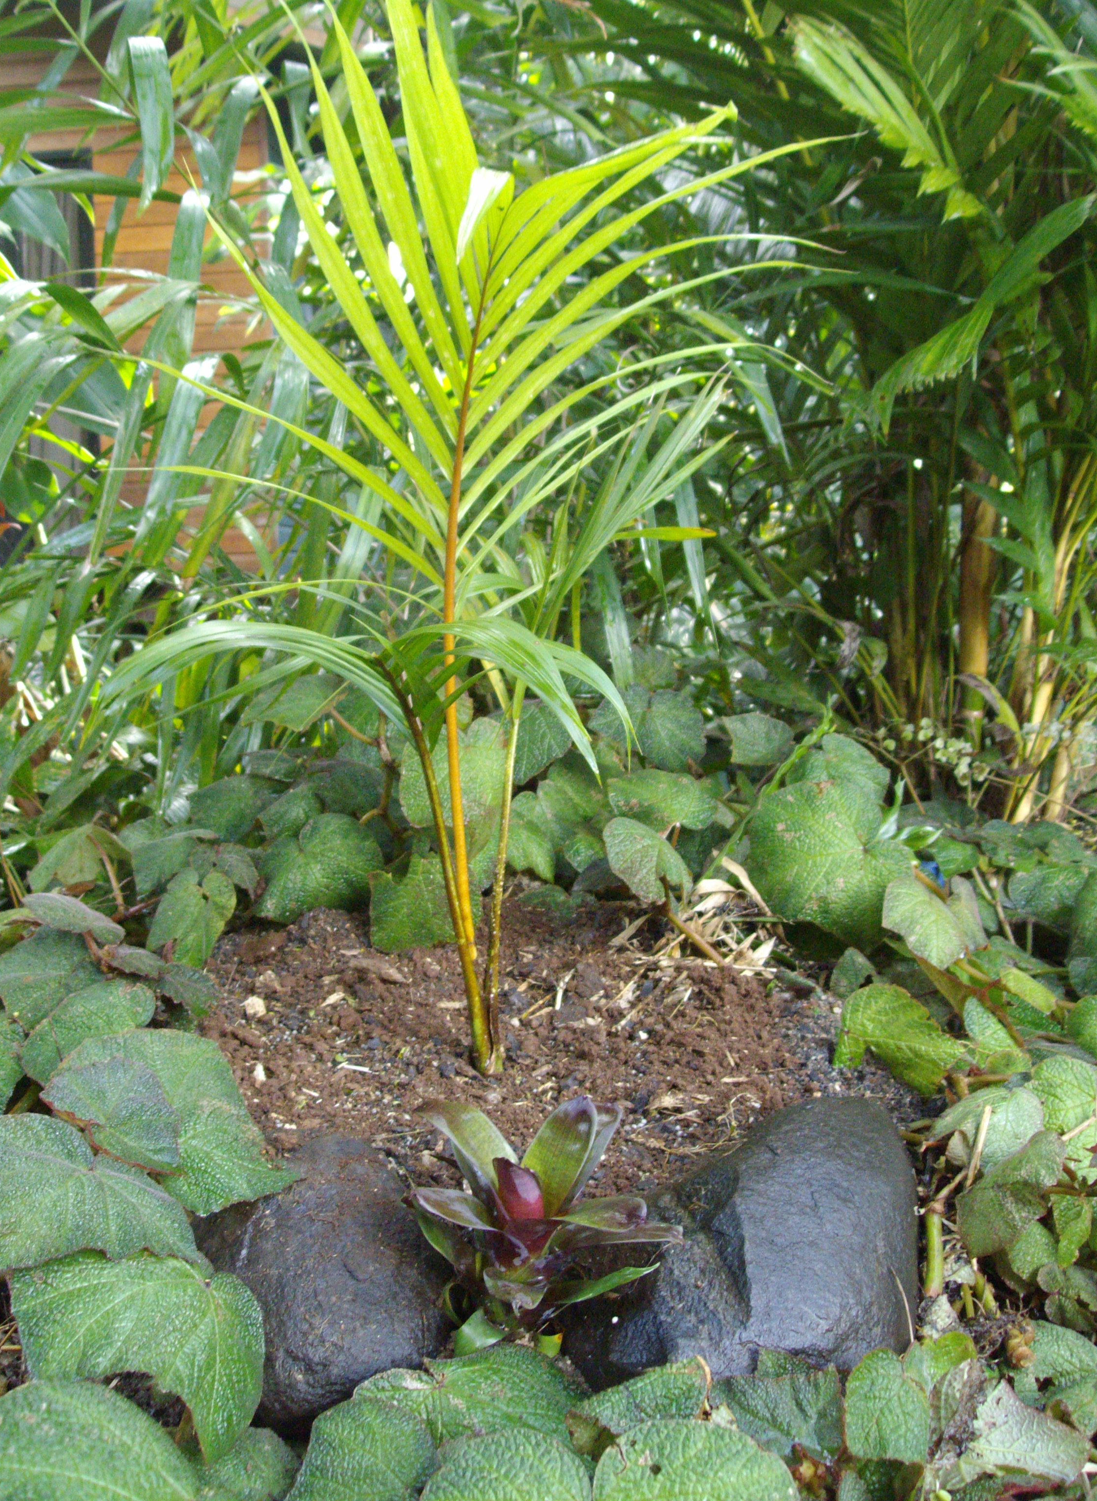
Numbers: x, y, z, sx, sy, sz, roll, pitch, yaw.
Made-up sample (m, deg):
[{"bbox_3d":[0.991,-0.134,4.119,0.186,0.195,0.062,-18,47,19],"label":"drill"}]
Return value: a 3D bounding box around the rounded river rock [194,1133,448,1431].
[{"bbox_3d":[-0.197,0.456,1.360,0.213,0.199,0.275,0,16,0],"label":"rounded river rock"}]

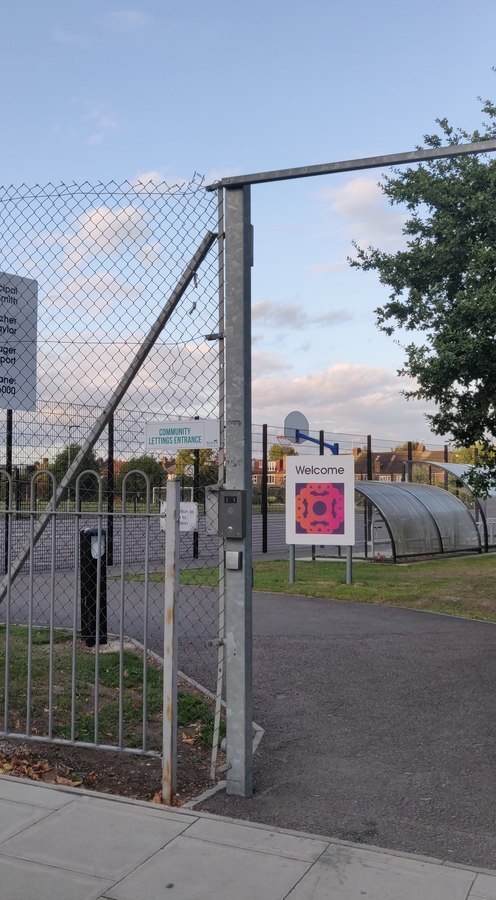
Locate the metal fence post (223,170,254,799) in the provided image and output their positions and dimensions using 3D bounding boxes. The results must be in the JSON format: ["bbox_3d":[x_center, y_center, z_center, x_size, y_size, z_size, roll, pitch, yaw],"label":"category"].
[{"bbox_3d":[-0.046,0.185,4.230,0.100,2.940,0.100,-1,-1,22],"label":"metal fence post"}]

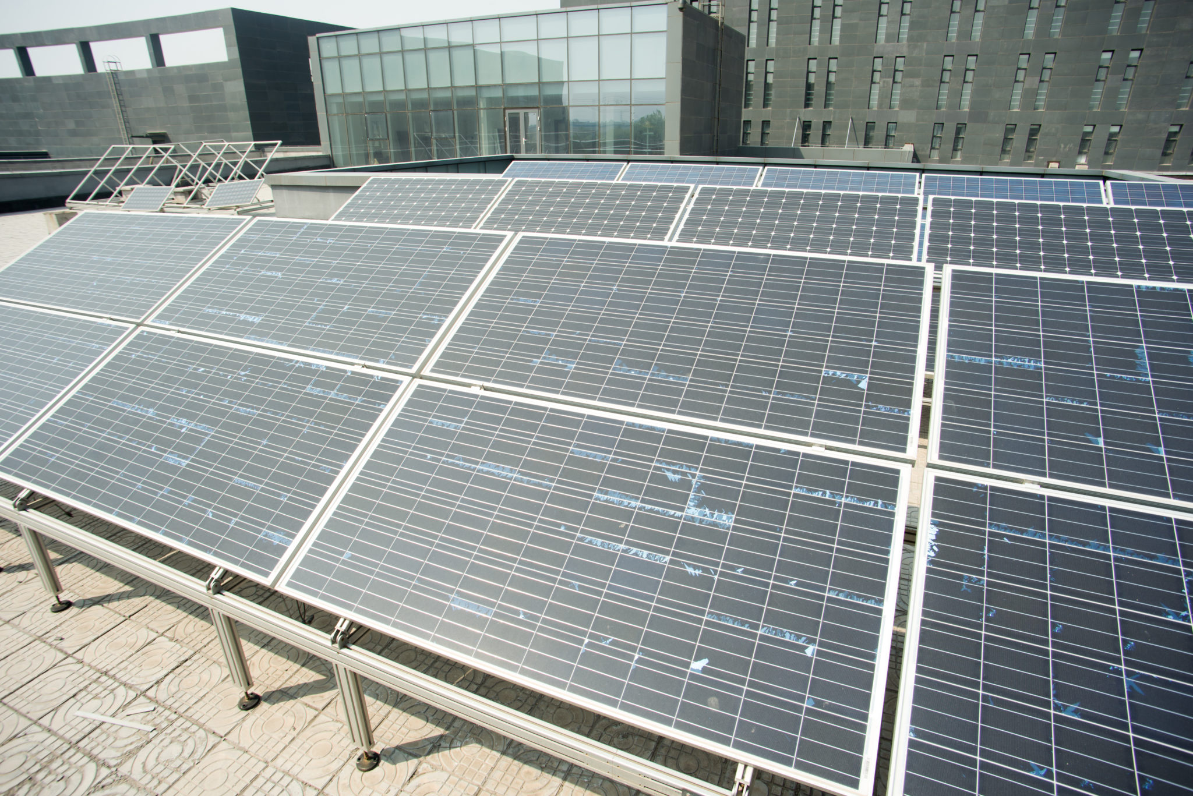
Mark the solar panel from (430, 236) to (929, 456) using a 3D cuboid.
[{"bbox_3d":[0.321,-0.308,2.663,1.945,0.050,0.987,10,54,21],"label":"solar panel"}]

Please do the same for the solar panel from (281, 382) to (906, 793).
[{"bbox_3d":[-0.058,0.455,2.126,1.945,0.050,0.987,10,54,21],"label":"solar panel"}]

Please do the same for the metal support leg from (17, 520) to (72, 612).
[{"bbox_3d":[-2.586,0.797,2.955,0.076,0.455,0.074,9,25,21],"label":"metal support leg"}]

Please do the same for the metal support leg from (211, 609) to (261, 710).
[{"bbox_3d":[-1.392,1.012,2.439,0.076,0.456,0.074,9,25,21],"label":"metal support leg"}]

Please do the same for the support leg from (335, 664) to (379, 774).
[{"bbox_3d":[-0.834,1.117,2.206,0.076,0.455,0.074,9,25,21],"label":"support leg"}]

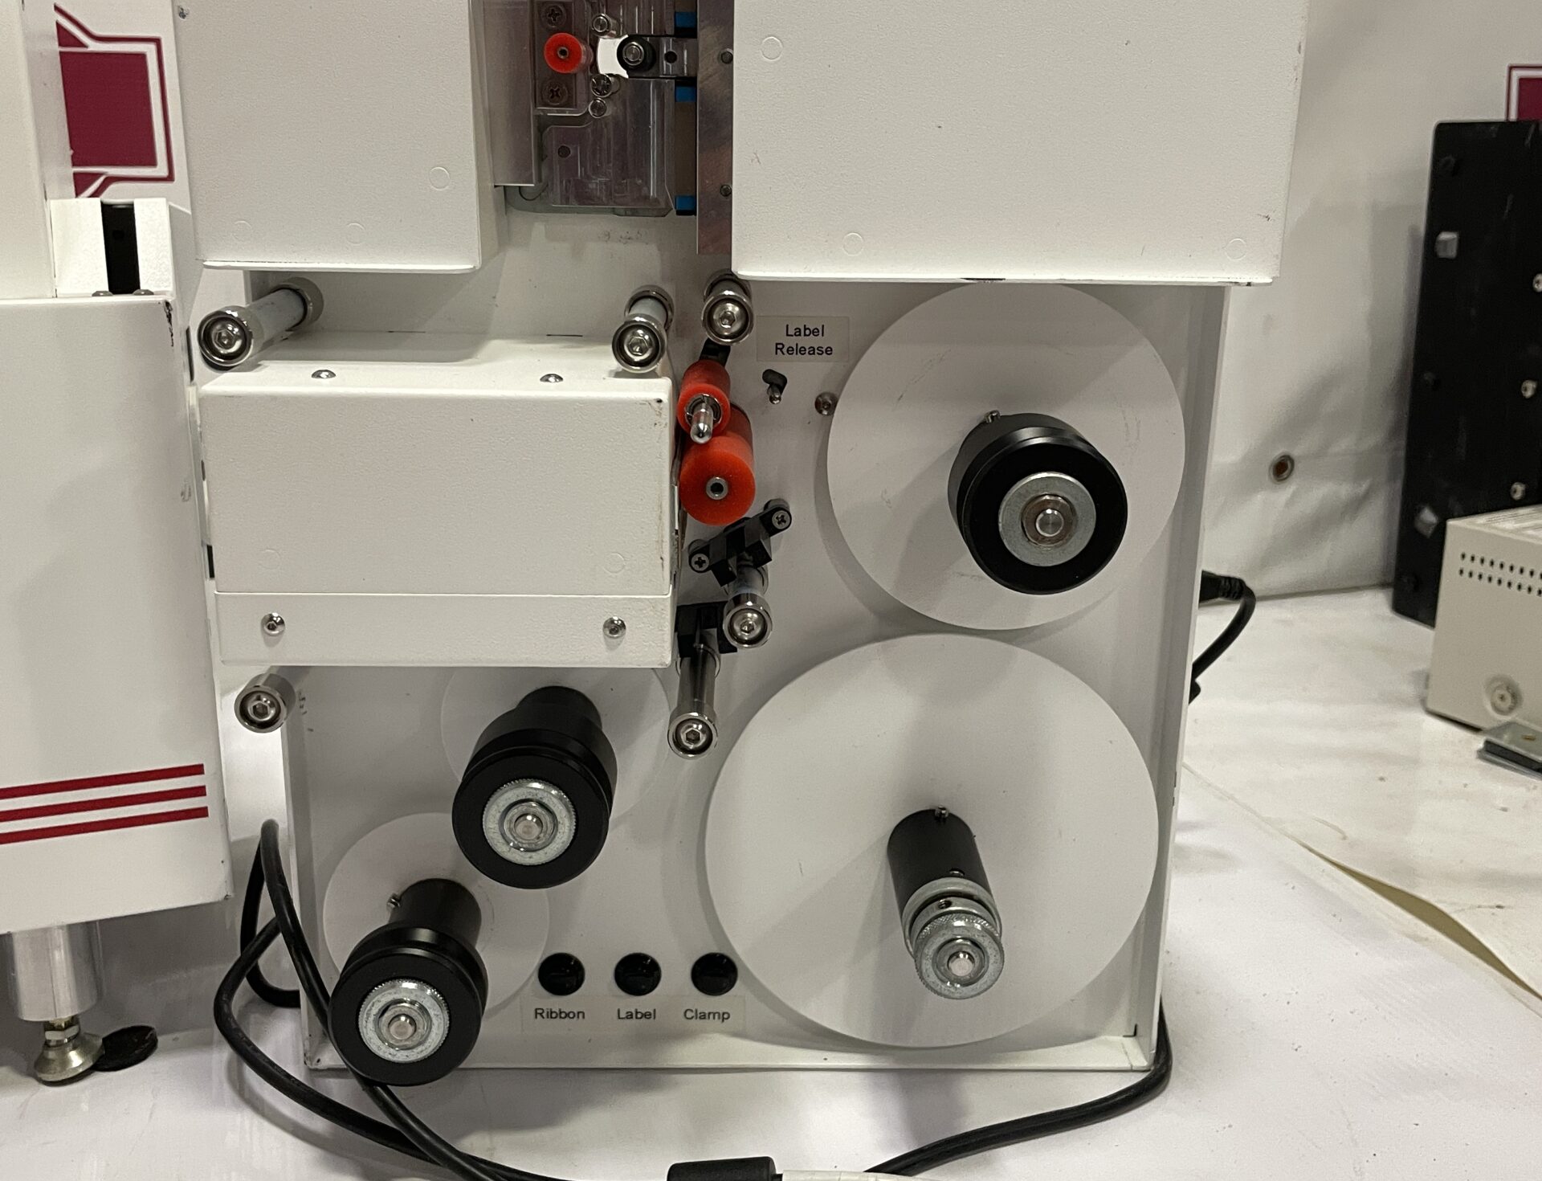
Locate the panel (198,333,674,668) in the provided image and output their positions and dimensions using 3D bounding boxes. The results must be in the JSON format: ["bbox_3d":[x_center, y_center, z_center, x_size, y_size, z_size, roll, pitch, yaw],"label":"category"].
[{"bbox_3d":[-0.071,-0.026,0.375,0.098,0.061,0.093,1,17,-2],"label":"panel"}]

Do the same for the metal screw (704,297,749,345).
[{"bbox_3d":[-0.010,-0.064,0.366,0.011,0.011,0.008,1,17,-2],"label":"metal screw"}]

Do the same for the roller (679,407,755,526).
[{"bbox_3d":[-0.013,-0.032,0.386,0.018,0.018,0.055,1,17,-2],"label":"roller"}]

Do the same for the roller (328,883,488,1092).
[{"bbox_3d":[-0.095,0.103,0.423,0.040,0.040,0.062,1,17,-2],"label":"roller"}]

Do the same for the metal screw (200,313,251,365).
[{"bbox_3d":[-0.122,-0.058,0.350,0.012,0.012,0.008,1,17,-2],"label":"metal screw"}]

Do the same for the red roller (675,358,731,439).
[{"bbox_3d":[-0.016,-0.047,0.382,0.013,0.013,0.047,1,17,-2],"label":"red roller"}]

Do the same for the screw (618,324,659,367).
[{"bbox_3d":[-0.030,-0.056,0.353,0.011,0.011,0.008,1,17,-2],"label":"screw"}]

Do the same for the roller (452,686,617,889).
[{"bbox_3d":[-0.060,0.049,0.408,0.040,0.040,0.062,1,17,-2],"label":"roller"}]

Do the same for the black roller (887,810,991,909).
[{"bbox_3d":[0.047,0.083,0.430,0.026,0.026,0.044,1,17,-2],"label":"black roller"}]

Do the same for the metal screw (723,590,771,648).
[{"bbox_3d":[-0.006,0.008,0.391,0.012,0.012,0.010,1,17,-2],"label":"metal screw"}]

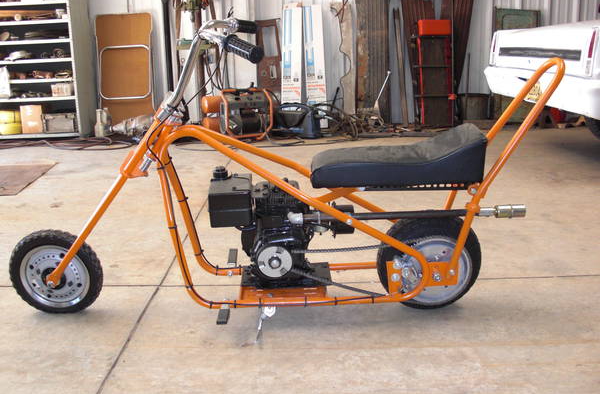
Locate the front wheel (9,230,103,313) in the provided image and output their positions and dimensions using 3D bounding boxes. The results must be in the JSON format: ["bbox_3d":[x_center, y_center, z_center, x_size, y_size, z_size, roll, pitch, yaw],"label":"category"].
[{"bbox_3d":[-0.708,0.222,1.825,0.262,0.262,0.069,-1,22,-2],"label":"front wheel"}]

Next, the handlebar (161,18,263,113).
[{"bbox_3d":[-0.215,-0.339,1.611,0.281,0.214,0.545,-2,22,-3],"label":"handlebar"}]

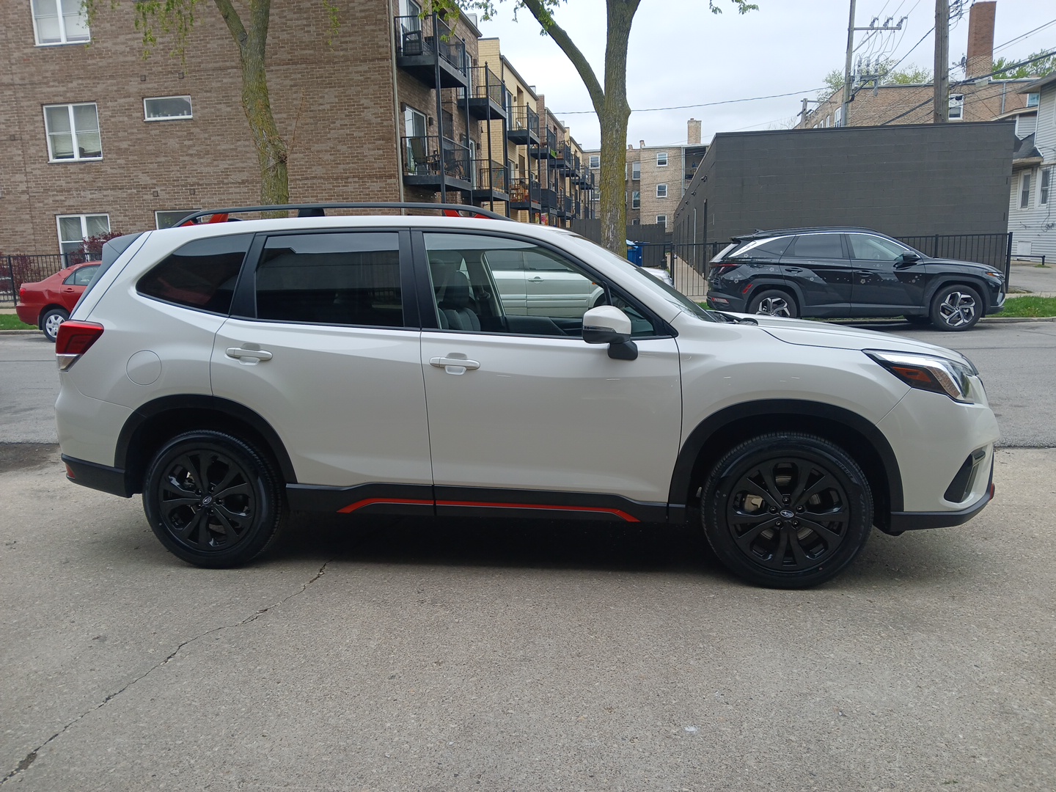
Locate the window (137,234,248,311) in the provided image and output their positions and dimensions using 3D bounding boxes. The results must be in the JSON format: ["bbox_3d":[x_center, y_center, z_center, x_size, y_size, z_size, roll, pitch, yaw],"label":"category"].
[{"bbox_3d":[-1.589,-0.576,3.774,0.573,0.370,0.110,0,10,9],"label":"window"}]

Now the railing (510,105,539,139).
[{"bbox_3d":[-0.200,-14.008,40.839,1.109,1.232,3.697,0,11,9],"label":"railing"}]

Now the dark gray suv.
[{"bbox_3d":[5.170,-1.920,12.990,4.630,1.675,1.880,-1,10,5],"label":"dark gray suv"}]

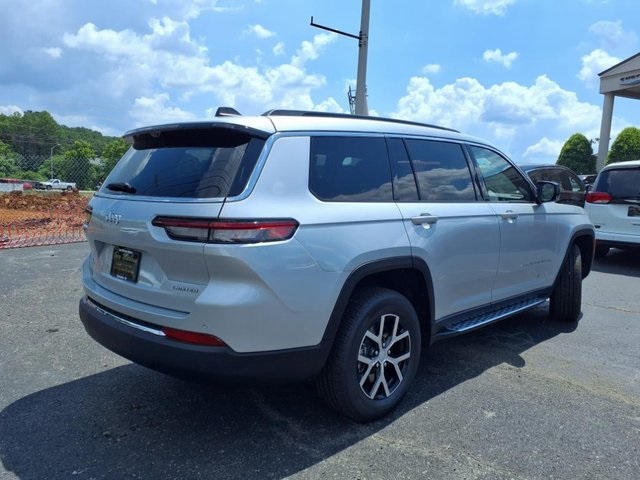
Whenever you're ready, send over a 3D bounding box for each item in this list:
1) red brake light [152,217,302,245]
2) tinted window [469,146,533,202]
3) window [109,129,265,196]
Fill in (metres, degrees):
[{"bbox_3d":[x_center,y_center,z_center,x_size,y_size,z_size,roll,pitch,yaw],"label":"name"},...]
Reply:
[{"bbox_3d":[-0.463,-0.059,2.389,0.450,0.118,0.560,-5,7,-44],"label":"red brake light"},{"bbox_3d":[1.453,-0.501,3.962,0.900,0.420,0.050,-5,-10,-44],"label":"tinted window"},{"bbox_3d":[-0.902,-0.402,2.827,1.420,0.410,0.130,5,-27,46],"label":"window"}]

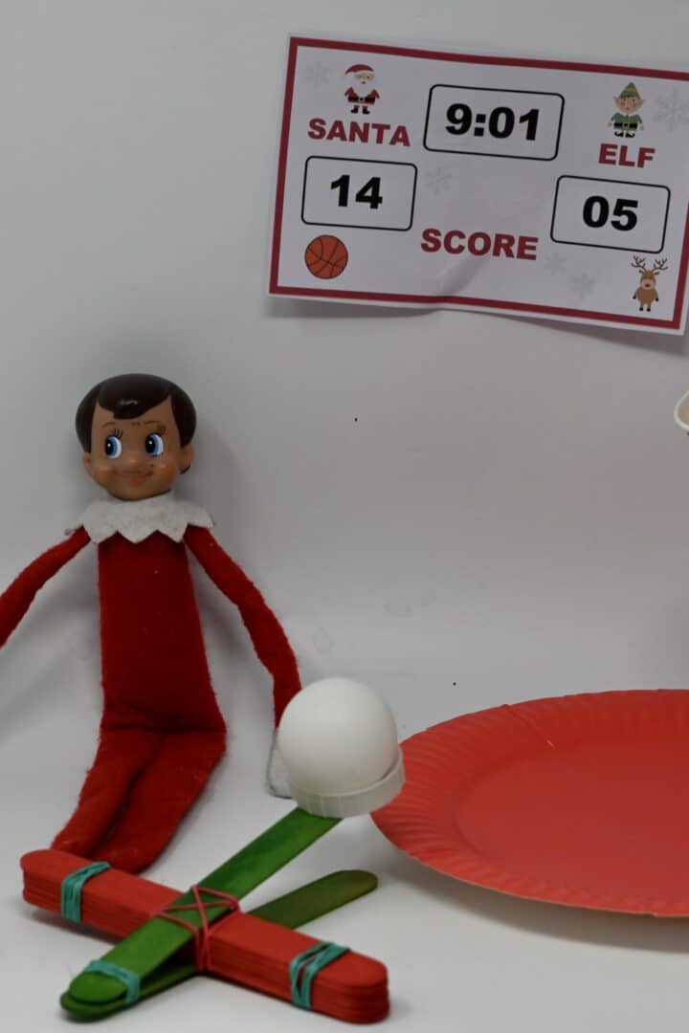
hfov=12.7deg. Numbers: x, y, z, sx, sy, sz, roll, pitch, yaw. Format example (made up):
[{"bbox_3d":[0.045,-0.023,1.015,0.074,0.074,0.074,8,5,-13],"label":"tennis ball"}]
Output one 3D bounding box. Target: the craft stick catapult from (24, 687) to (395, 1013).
[{"bbox_3d":[-0.037,0.102,1.009,0.147,0.075,0.158,11,18,36],"label":"craft stick catapult"}]

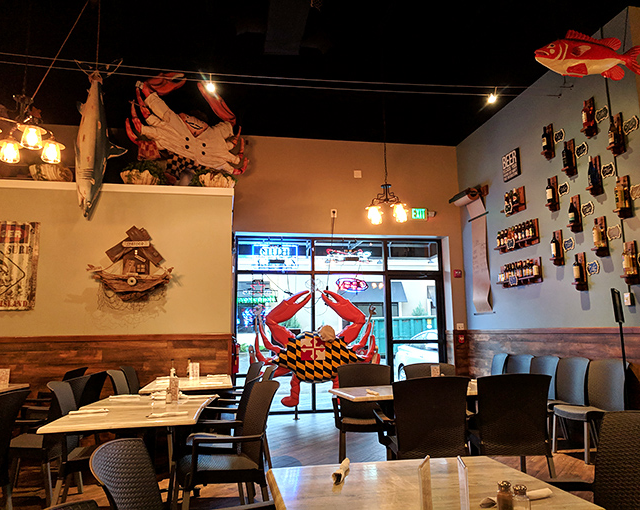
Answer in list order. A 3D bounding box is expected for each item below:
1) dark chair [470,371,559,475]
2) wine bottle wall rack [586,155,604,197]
[{"bbox_3d":[1.272,1.278,3.565,0.580,0.917,0.600,1,-9,-10],"label":"dark chair"},{"bbox_3d":[2.811,-0.806,5.281,0.098,0.415,0.145,1,-9,-10],"label":"wine bottle wall rack"}]

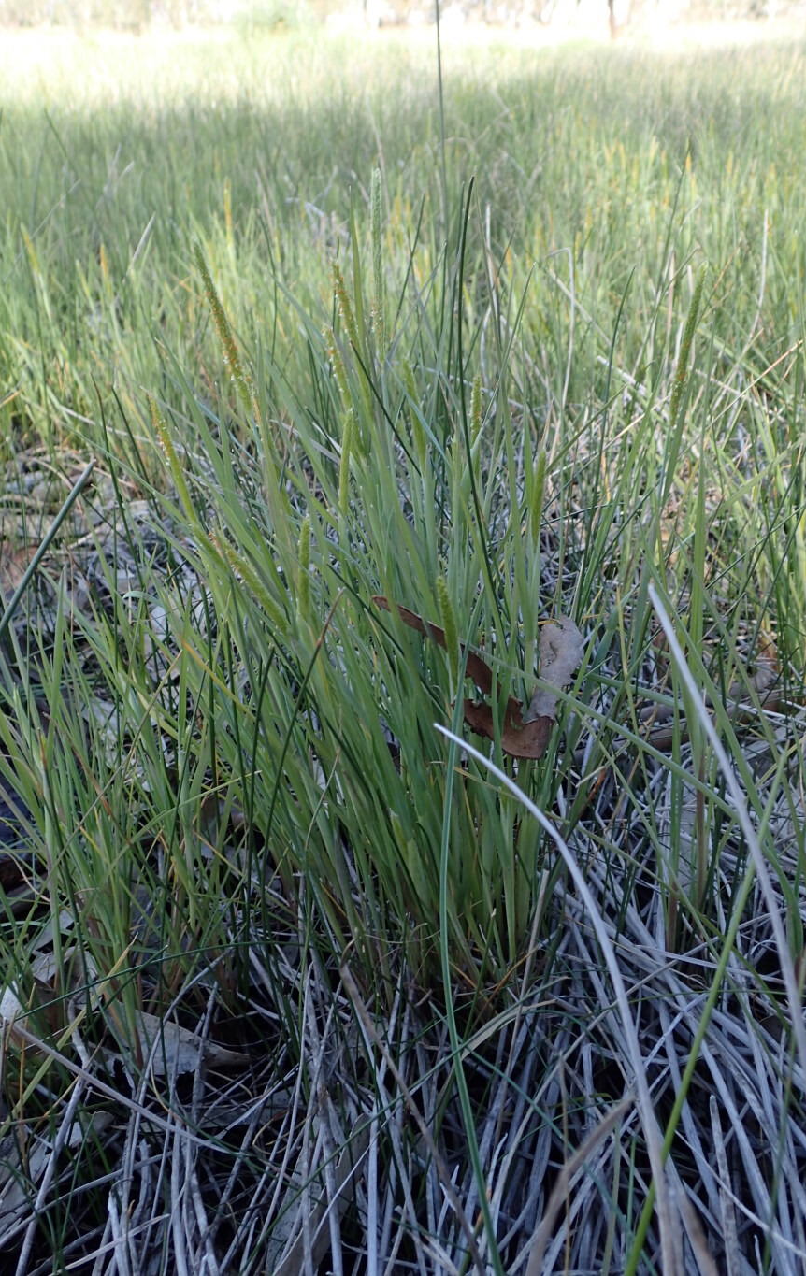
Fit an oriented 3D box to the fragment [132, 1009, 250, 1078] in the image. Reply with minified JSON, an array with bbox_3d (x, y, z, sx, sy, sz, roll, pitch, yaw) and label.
[{"bbox_3d":[-0.104,0.195,0.530,0.063,0.015,0.034,6,30,11],"label":"fragment"}]

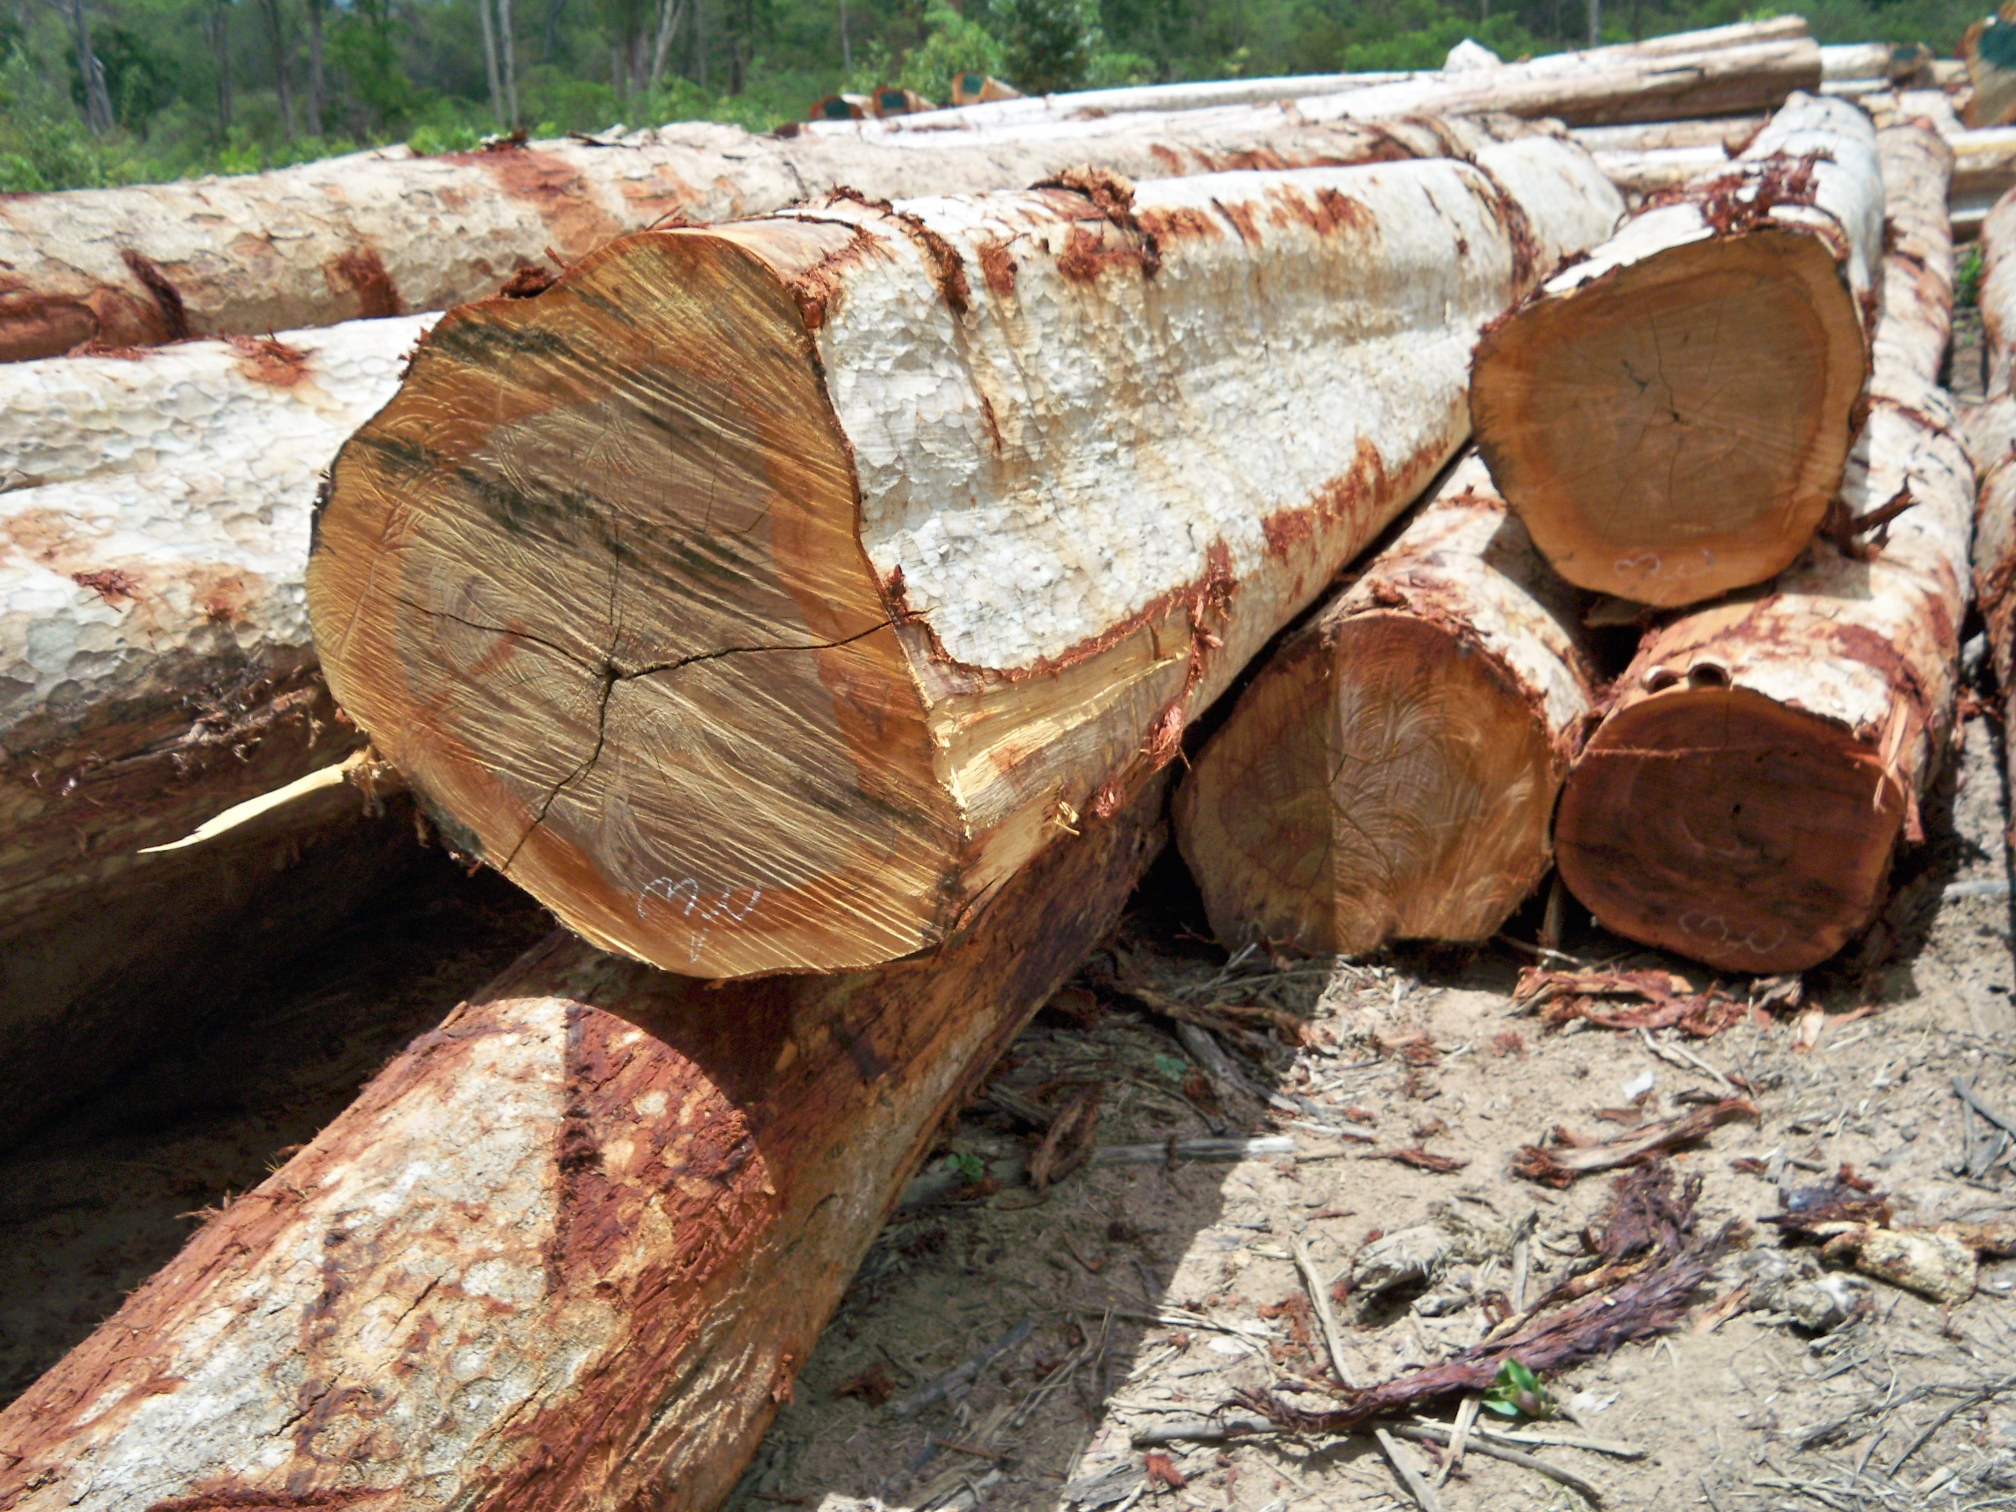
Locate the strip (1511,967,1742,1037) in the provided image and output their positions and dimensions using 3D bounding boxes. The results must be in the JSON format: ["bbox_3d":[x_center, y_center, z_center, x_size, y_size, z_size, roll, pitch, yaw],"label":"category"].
[{"bbox_3d":[0.971,0.389,3.385,0.343,0.055,0.090,3,18,19],"label":"strip"}]

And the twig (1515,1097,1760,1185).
[{"bbox_3d":[0.869,0.528,2.976,0.396,0.035,0.055,-9,18,-20],"label":"twig"}]

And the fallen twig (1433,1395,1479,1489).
[{"bbox_3d":[0.490,0.745,2.345,0.022,0.015,0.159,5,18,23],"label":"fallen twig"}]

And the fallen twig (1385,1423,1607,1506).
[{"bbox_3d":[0.521,0.755,2.308,0.239,0.015,0.030,10,21,35],"label":"fallen twig"}]

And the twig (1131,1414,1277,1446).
[{"bbox_3d":[0.218,0.743,2.381,0.161,0.020,0.022,-4,17,-5],"label":"twig"}]

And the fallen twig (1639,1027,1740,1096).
[{"bbox_3d":[1.018,0.456,3.228,0.025,0.014,0.236,-8,18,-18],"label":"fallen twig"}]

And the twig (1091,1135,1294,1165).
[{"bbox_3d":[0.258,0.549,3.016,0.282,0.020,0.024,-3,17,-3],"label":"twig"}]

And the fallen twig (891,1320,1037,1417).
[{"bbox_3d":[-0.051,0.712,2.524,0.022,0.018,0.232,13,23,41],"label":"fallen twig"}]

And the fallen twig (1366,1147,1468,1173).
[{"bbox_3d":[0.564,0.554,2.967,0.136,0.014,0.022,5,18,24],"label":"fallen twig"}]

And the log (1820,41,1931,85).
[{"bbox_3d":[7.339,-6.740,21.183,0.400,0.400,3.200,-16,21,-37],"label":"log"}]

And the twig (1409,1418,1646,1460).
[{"bbox_3d":[0.564,0.743,2.348,0.246,0.012,0.016,3,18,17],"label":"twig"}]

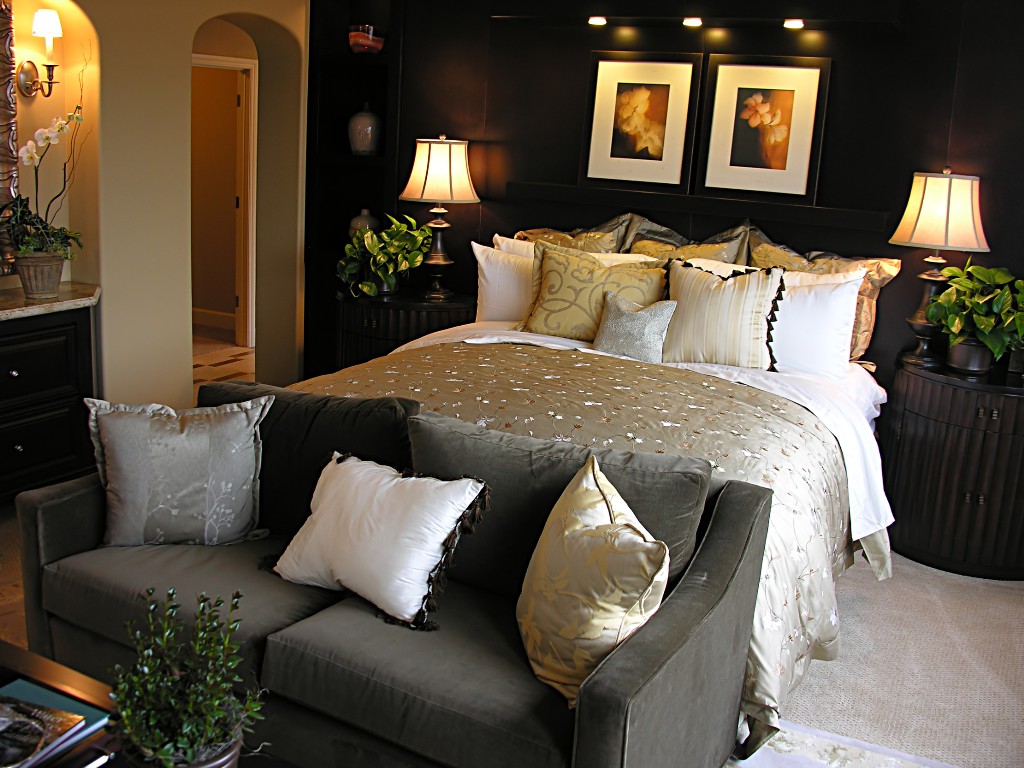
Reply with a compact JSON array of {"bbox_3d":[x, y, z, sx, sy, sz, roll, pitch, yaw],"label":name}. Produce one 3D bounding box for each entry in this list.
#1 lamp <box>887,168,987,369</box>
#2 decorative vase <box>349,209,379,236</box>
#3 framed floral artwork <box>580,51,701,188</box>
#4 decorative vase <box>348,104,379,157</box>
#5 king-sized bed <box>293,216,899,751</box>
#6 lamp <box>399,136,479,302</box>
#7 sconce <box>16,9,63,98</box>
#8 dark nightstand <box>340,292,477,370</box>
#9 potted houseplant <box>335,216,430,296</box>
[{"bbox_3d":[1.647,-0.443,4.005,0.410,0.780,0.410,10,15,28],"label":"lamp"},{"bbox_3d":[-0.812,-0.837,5.734,0.190,0.260,0.190,10,15,28],"label":"decorative vase"},{"bbox_3d":[0.570,-1.180,4.654,0.540,0.630,0.030,10,9,28],"label":"framed floral artwork"},{"bbox_3d":[-0.796,-1.379,5.622,0.190,0.280,0.190,3,13,-1],"label":"decorative vase"},{"bbox_3d":[0.247,0.057,3.884,2.160,1.200,2.080,10,15,28],"label":"king-sized bed"},{"bbox_3d":[-0.366,-0.809,5.114,0.410,0.780,0.410,3,13,-1],"label":"lamp"},{"bbox_3d":[-1.981,-1.396,4.364,0.210,0.390,0.130,10,15,28],"label":"sconce"},{"bbox_3d":[-0.599,-0.077,5.325,0.870,0.760,0.500,10,15,28],"label":"dark nightstand"},{"bbox_3d":[-0.650,-0.655,5.276,0.470,0.420,0.440,3,13,-1],"label":"potted houseplant"}]

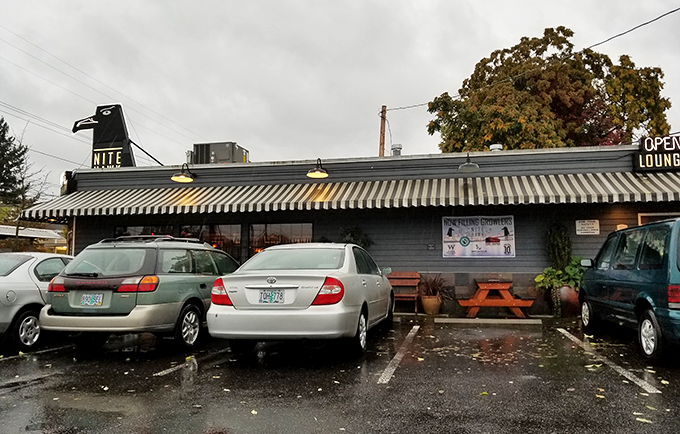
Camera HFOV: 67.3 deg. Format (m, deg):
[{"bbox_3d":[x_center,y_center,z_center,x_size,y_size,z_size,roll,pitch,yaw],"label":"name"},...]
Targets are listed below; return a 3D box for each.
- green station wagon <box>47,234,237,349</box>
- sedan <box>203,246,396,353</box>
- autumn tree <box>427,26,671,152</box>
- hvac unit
[{"bbox_3d":[-2.452,1.167,8.422,1.770,1.570,4.720,-1,-6,14],"label":"green station wagon"},{"bbox_3d":[-0.206,1.169,7.979,1.820,1.490,4.800,-1,-6,13],"label":"sedan"},{"bbox_3d":[9.916,-2.829,23.890,11.463,12.587,10.890,0,-6,0],"label":"autumn tree"},{"bbox_3d":[-3.846,-1.738,16.625,1.328,1.000,1.288,-1,-6,13],"label":"hvac unit"}]

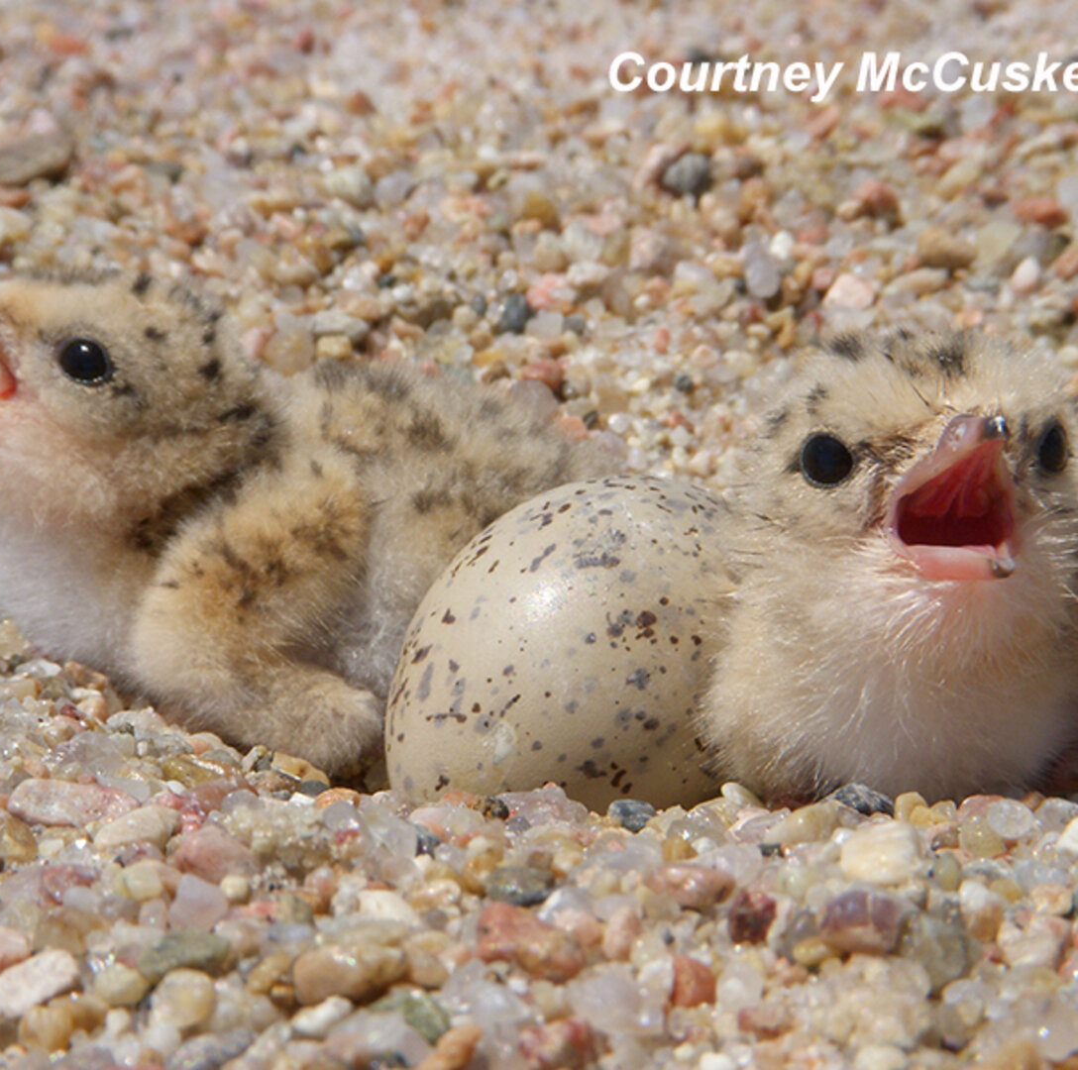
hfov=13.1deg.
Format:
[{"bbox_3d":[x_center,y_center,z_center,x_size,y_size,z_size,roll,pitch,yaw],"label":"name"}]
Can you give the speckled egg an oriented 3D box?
[{"bbox_3d":[0.003,0.010,0.297,0.024,0.024,0.030,8,42,21],"label":"speckled egg"}]

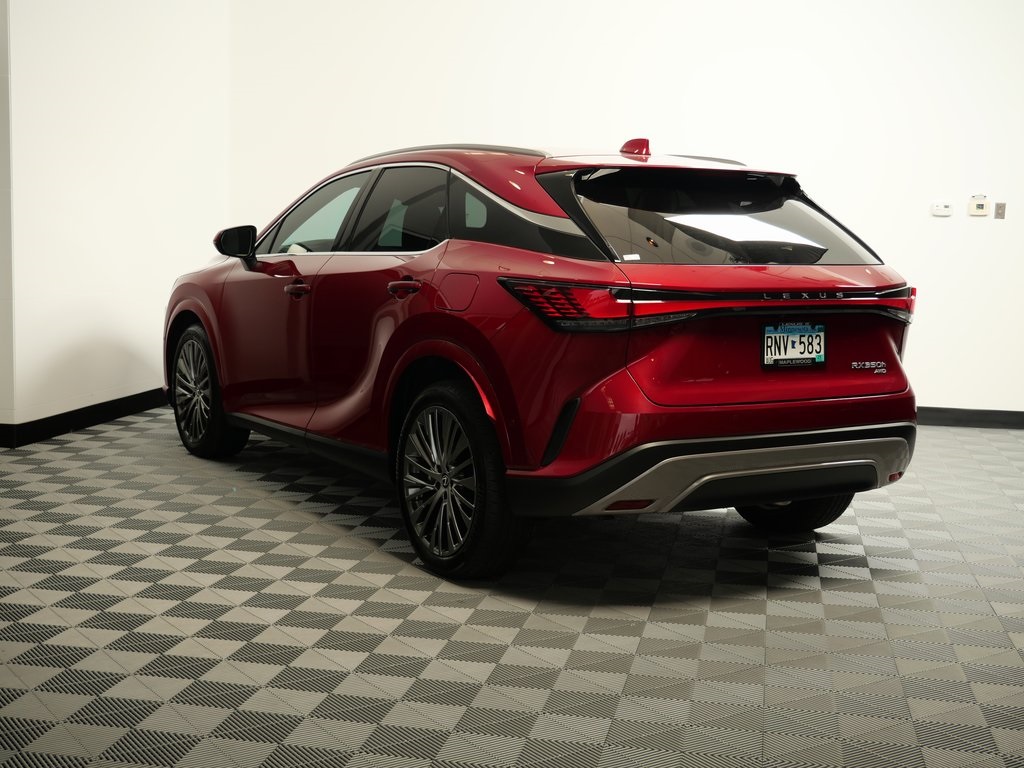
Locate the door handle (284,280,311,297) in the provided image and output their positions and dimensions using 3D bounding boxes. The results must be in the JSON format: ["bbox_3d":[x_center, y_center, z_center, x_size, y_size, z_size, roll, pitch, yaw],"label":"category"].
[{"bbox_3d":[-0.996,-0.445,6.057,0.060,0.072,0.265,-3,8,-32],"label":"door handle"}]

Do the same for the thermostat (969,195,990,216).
[{"bbox_3d":[3.348,-1.275,9.320,0.150,0.150,0.040,3,7,9],"label":"thermostat"}]

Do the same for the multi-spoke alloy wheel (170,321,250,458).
[{"bbox_3d":[-1.698,0.038,7.357,0.240,0.762,0.768,-3,8,-32],"label":"multi-spoke alloy wheel"}]

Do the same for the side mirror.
[{"bbox_3d":[-1.388,-0.695,6.501,0.225,0.195,0.150,-3,8,-32],"label":"side mirror"}]

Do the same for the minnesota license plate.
[{"bbox_3d":[1.005,-0.139,4.620,0.306,0.157,0.020,-3,3,-32],"label":"minnesota license plate"}]

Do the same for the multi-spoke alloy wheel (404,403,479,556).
[{"bbox_3d":[-0.210,0.364,4.948,0.160,0.572,0.572,-3,8,-32],"label":"multi-spoke alloy wheel"}]

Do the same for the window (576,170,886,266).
[{"bbox_3d":[0.815,-0.641,4.884,1.290,0.090,0.520,-3,46,-32],"label":"window"}]

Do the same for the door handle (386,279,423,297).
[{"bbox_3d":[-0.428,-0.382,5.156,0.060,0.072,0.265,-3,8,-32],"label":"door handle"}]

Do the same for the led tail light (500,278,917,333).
[{"bbox_3d":[0.869,-0.293,4.822,1.790,0.165,0.620,-3,8,-32],"label":"led tail light"}]

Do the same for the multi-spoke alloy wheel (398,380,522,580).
[{"bbox_3d":[-0.185,0.359,4.963,0.240,0.762,0.768,-3,8,-32],"label":"multi-spoke alloy wheel"}]

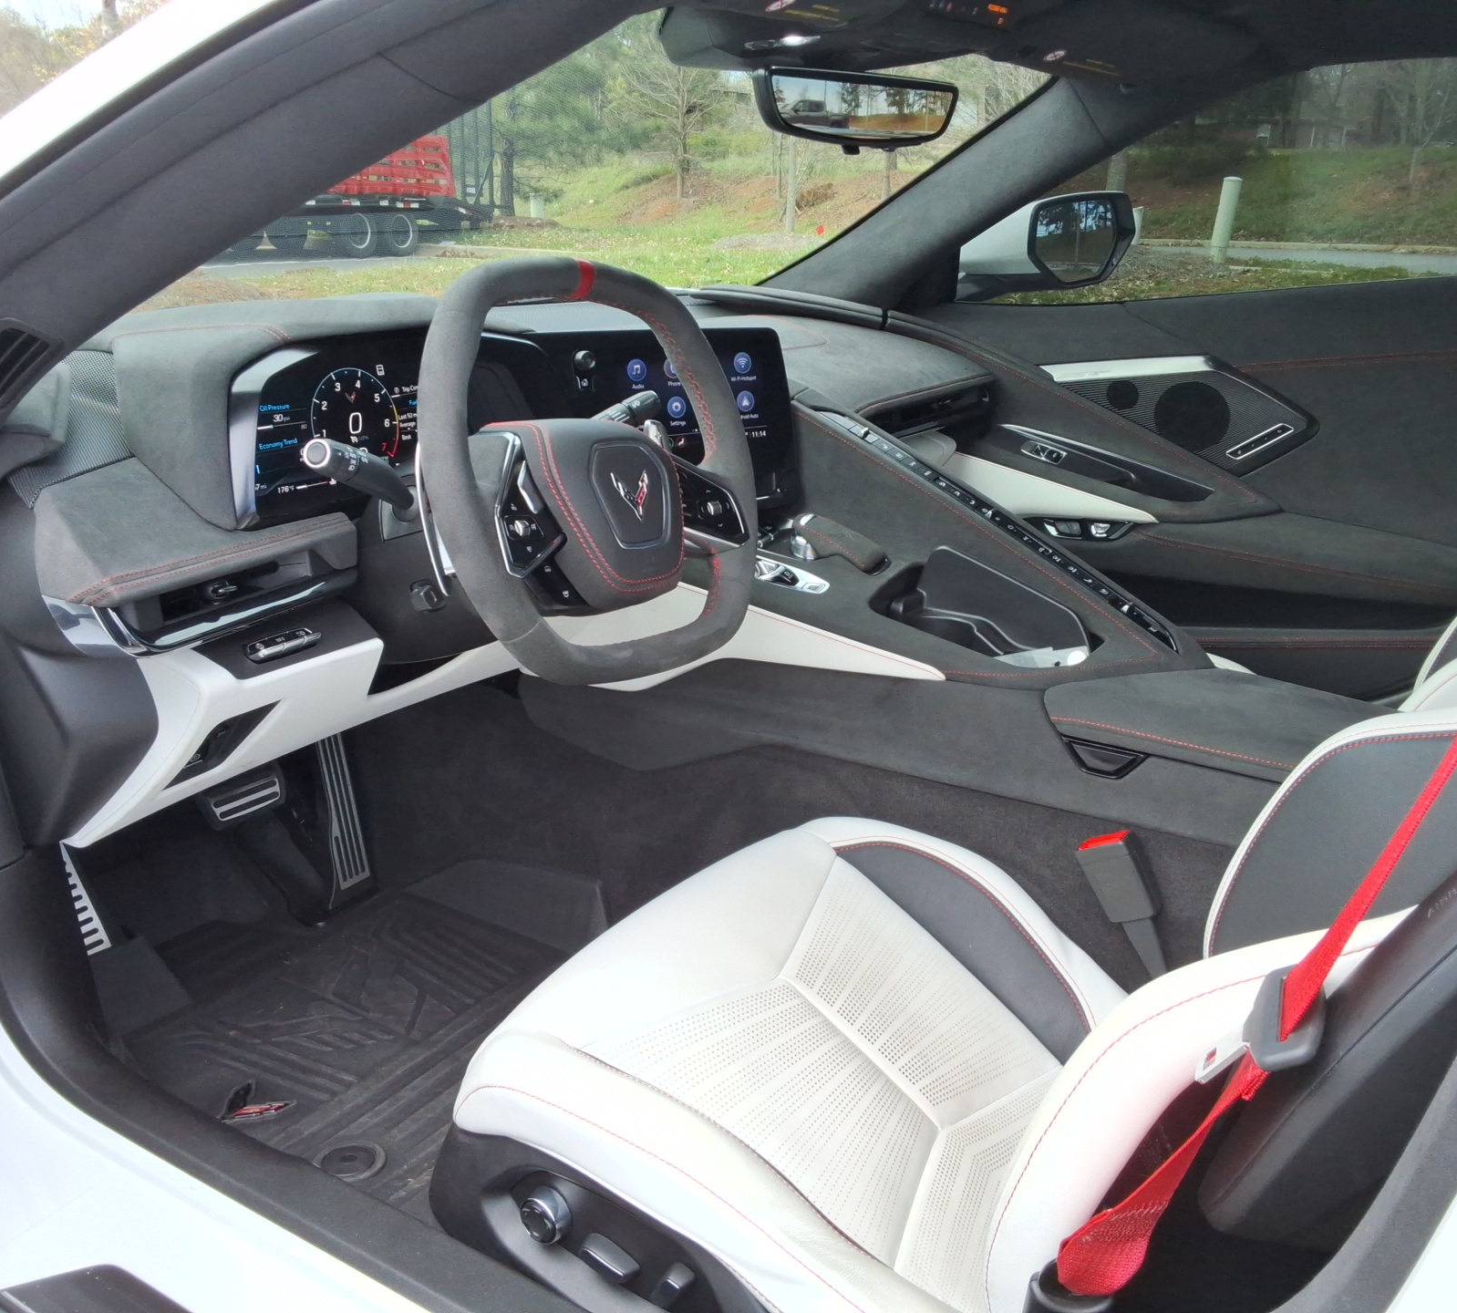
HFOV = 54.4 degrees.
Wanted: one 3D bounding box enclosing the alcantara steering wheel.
[{"bbox_3d":[-0.113,-0.143,1.127,0.110,0.342,0.366,-9,3,36],"label":"alcantara steering wheel"}]

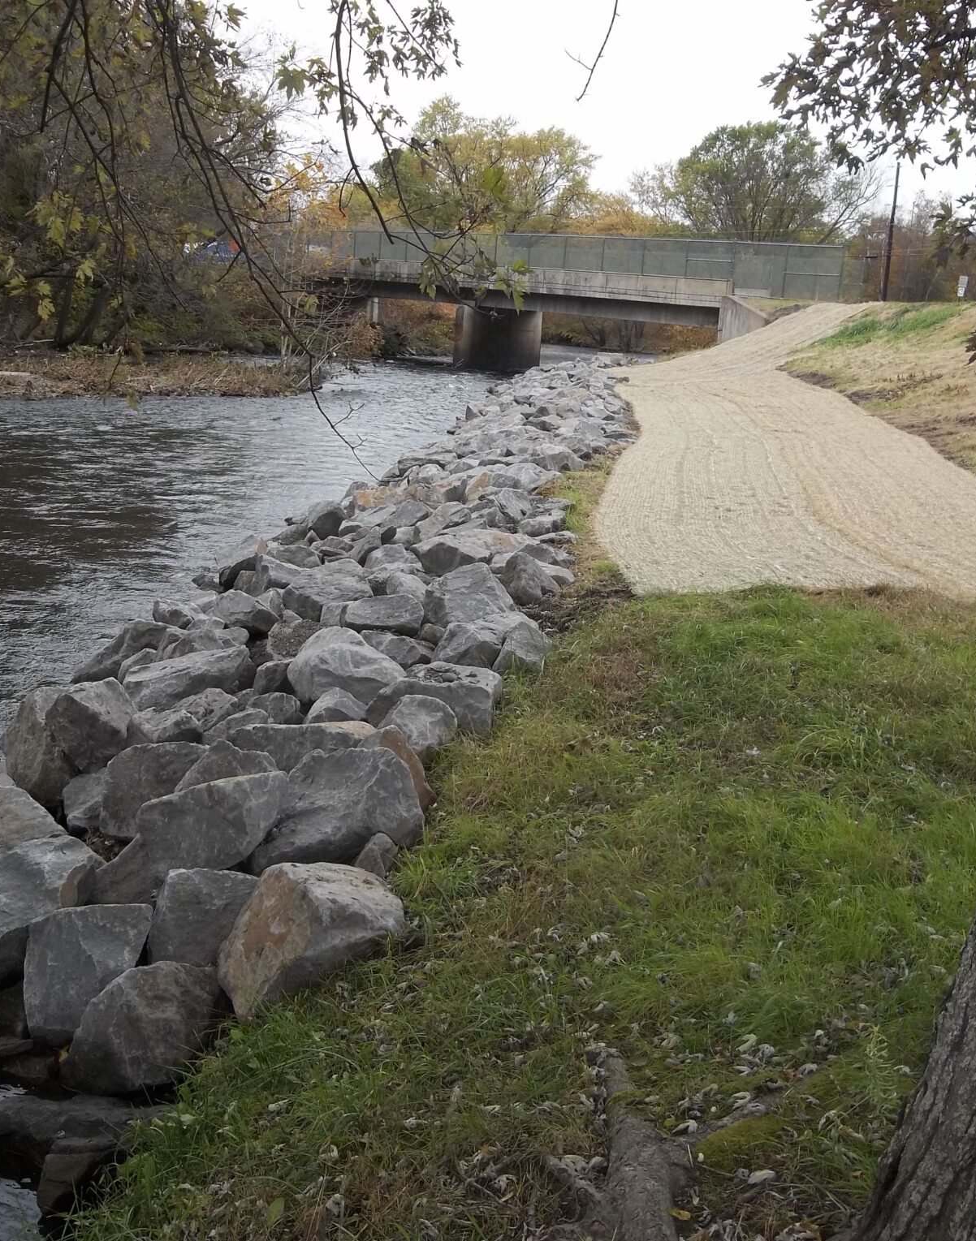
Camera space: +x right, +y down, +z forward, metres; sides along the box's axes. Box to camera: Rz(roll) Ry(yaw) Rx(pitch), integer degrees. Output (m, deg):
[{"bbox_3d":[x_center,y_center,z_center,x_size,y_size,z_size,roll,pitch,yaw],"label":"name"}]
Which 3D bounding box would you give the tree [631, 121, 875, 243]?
[{"bbox_3d":[14.885,-22.527,74.000,13.000,10.500,11.000,2,14,0],"label":"tree"}]

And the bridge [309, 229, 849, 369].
[{"bbox_3d":[3.410,-15.375,62.158,9.500,6.188,38.000,-9,18,-38],"label":"bridge"}]

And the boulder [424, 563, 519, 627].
[{"bbox_3d":[-0.095,-0.141,7.600,0.520,0.330,0.420,2,14,0],"label":"boulder"}]

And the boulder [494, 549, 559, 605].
[{"bbox_3d":[0.230,-0.250,7.900,0.360,0.290,0.340,2,14,0],"label":"boulder"}]

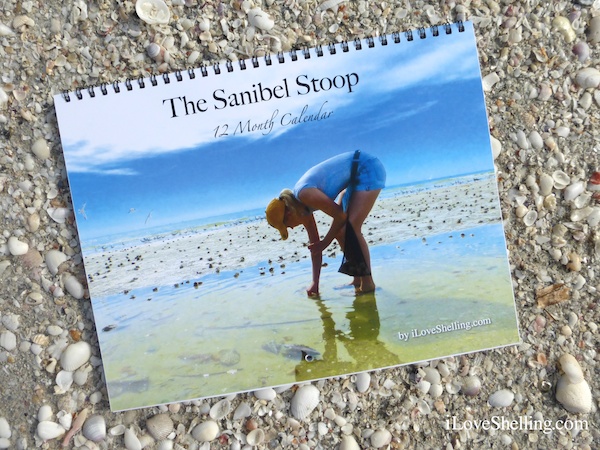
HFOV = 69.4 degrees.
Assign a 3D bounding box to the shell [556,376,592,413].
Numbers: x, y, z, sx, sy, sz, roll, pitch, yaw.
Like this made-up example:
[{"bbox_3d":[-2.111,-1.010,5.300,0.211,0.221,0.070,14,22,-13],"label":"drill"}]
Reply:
[{"bbox_3d":[0.184,0.114,0.290,0.023,0.009,0.023,5,91,0],"label":"shell"}]

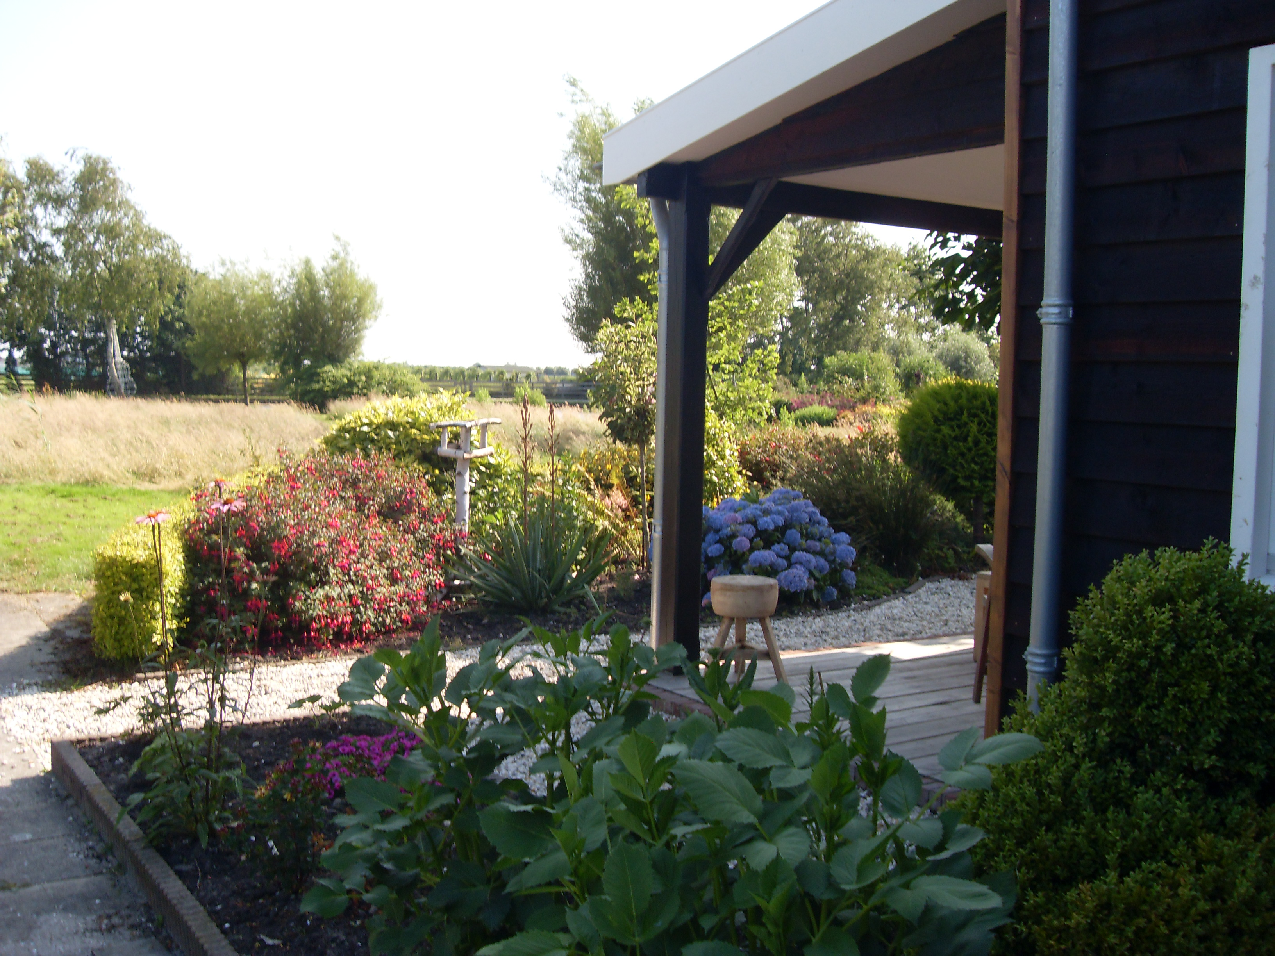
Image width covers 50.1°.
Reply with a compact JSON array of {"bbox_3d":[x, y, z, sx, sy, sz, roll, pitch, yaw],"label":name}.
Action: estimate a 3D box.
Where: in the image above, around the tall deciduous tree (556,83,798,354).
[{"bbox_3d":[1.087,-5.589,35.000,6.100,9.100,5.800,1,4,0],"label":"tall deciduous tree"}]

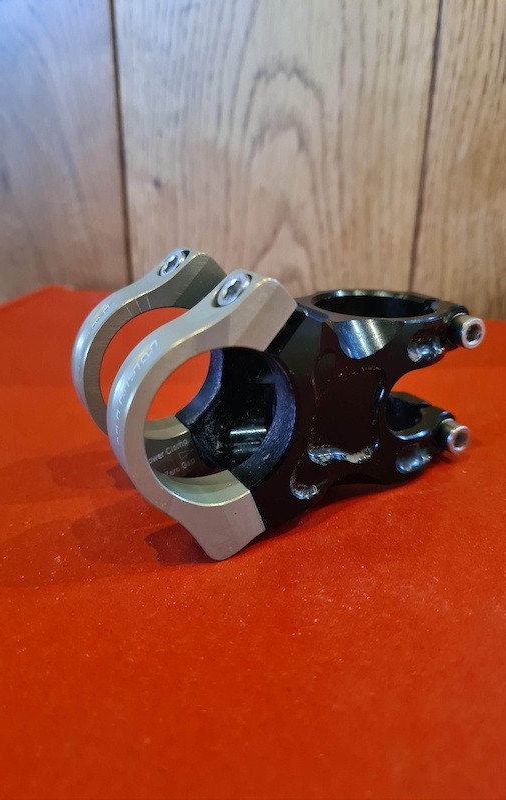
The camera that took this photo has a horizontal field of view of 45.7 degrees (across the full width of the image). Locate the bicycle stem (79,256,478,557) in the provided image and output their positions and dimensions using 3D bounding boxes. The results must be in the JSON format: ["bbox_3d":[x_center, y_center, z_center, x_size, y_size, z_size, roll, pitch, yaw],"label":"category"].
[{"bbox_3d":[0.010,-0.006,0.143,0.096,0.059,0.044,-9,23,-25],"label":"bicycle stem"}]

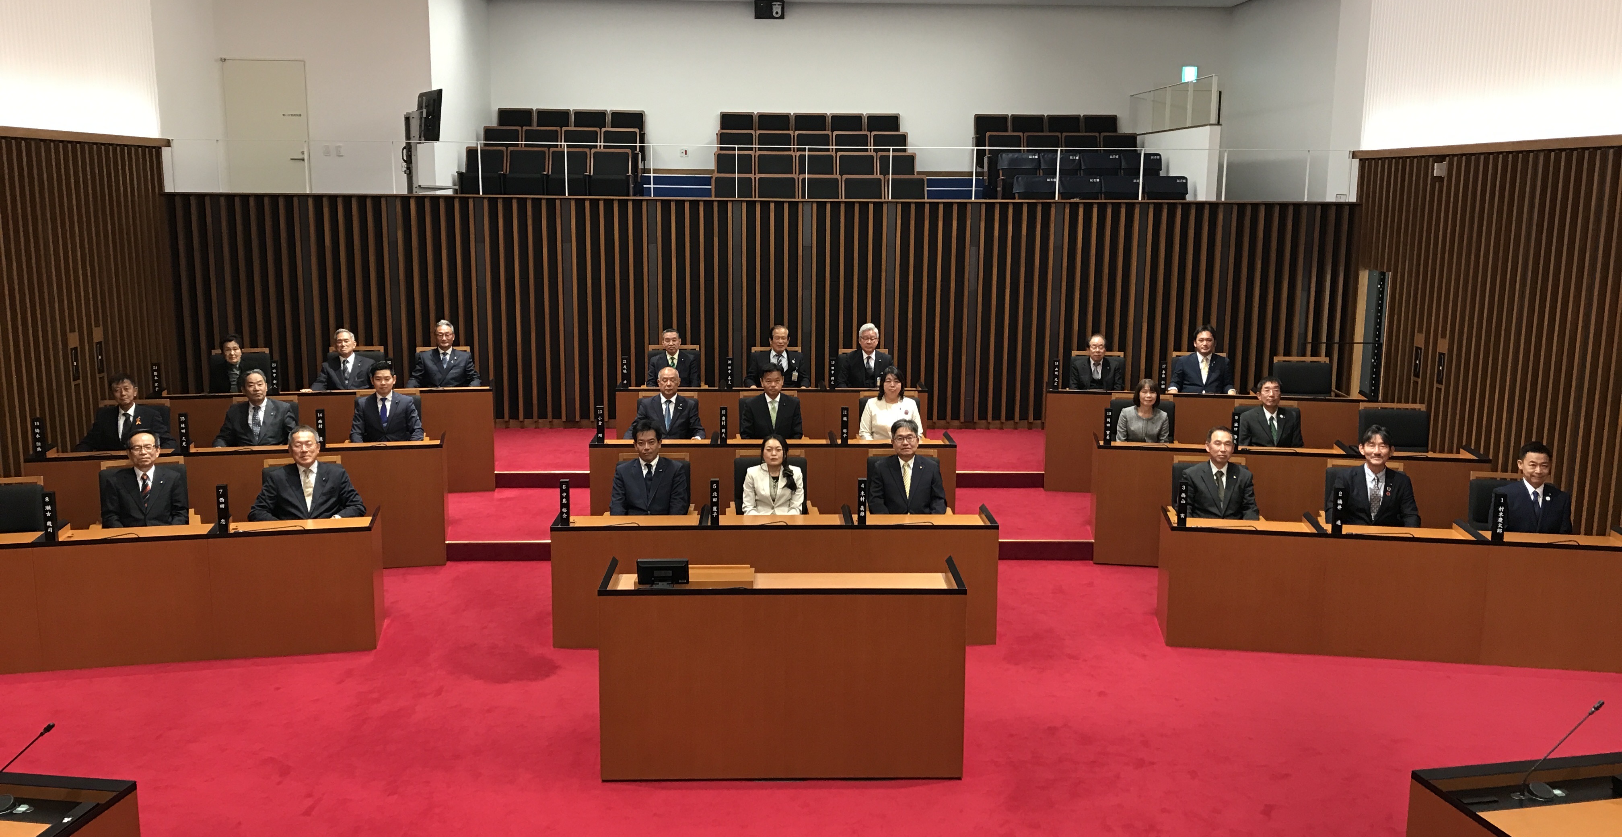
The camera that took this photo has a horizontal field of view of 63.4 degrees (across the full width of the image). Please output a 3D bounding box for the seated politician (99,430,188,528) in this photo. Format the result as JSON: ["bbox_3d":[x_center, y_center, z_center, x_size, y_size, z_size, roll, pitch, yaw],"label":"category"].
[{"bbox_3d":[-4.181,0.731,8.190,0.540,1.260,0.750,-2,9,-12],"label":"seated politician"}]

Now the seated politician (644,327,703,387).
[{"bbox_3d":[-1.325,-0.214,12.529,0.534,1.272,0.796,0,10,-2],"label":"seated politician"}]

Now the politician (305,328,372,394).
[{"bbox_3d":[-4.280,-0.153,11.931,0.584,1.276,0.760,-2,9,-12],"label":"politician"}]

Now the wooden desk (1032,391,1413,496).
[{"bbox_3d":[3.522,0.222,11.848,2.770,0.954,0.609,2,9,10],"label":"wooden desk"}]

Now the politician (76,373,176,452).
[{"bbox_3d":[-5.176,0.334,9.881,0.620,1.275,0.760,-2,10,-15],"label":"politician"}]

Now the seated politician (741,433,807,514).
[{"bbox_3d":[-0.253,0.758,8.882,0.459,1.214,0.796,0,10,-2],"label":"seated politician"}]

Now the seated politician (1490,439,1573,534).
[{"bbox_3d":[4.615,0.806,8.342,0.500,1.250,0.760,2,9,12],"label":"seated politician"}]

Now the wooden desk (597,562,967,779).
[{"bbox_3d":[-0.136,1.200,6.388,1.693,0.930,0.587,0,9,-2],"label":"wooden desk"}]

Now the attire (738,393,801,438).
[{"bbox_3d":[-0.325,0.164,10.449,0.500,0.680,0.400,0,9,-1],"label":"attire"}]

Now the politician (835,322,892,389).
[{"bbox_3d":[0.516,-0.198,12.072,0.520,1.290,0.750,0,9,-1],"label":"politician"}]

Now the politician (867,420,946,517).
[{"bbox_3d":[0.650,0.685,8.802,0.544,1.301,0.760,0,9,-2],"label":"politician"}]

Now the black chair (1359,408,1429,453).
[{"bbox_3d":[4.546,0.435,10.144,0.580,1.000,0.600,2,9,10],"label":"black chair"}]

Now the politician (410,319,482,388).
[{"bbox_3d":[-3.425,-0.236,12.331,0.648,1.345,0.796,-2,10,-13],"label":"politician"}]

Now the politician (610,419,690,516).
[{"bbox_3d":[-1.085,0.689,8.755,0.538,1.291,0.760,0,9,-2],"label":"politician"}]

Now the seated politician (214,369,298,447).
[{"bbox_3d":[-4.339,0.287,10.262,0.614,1.299,0.796,-2,10,-17],"label":"seated politician"}]

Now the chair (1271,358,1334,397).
[{"bbox_3d":[4.511,-0.021,12.006,0.580,1.000,0.600,2,9,9],"label":"chair"}]

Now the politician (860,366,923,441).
[{"bbox_3d":[0.639,0.255,10.329,0.500,1.260,0.750,0,9,0],"label":"politician"}]

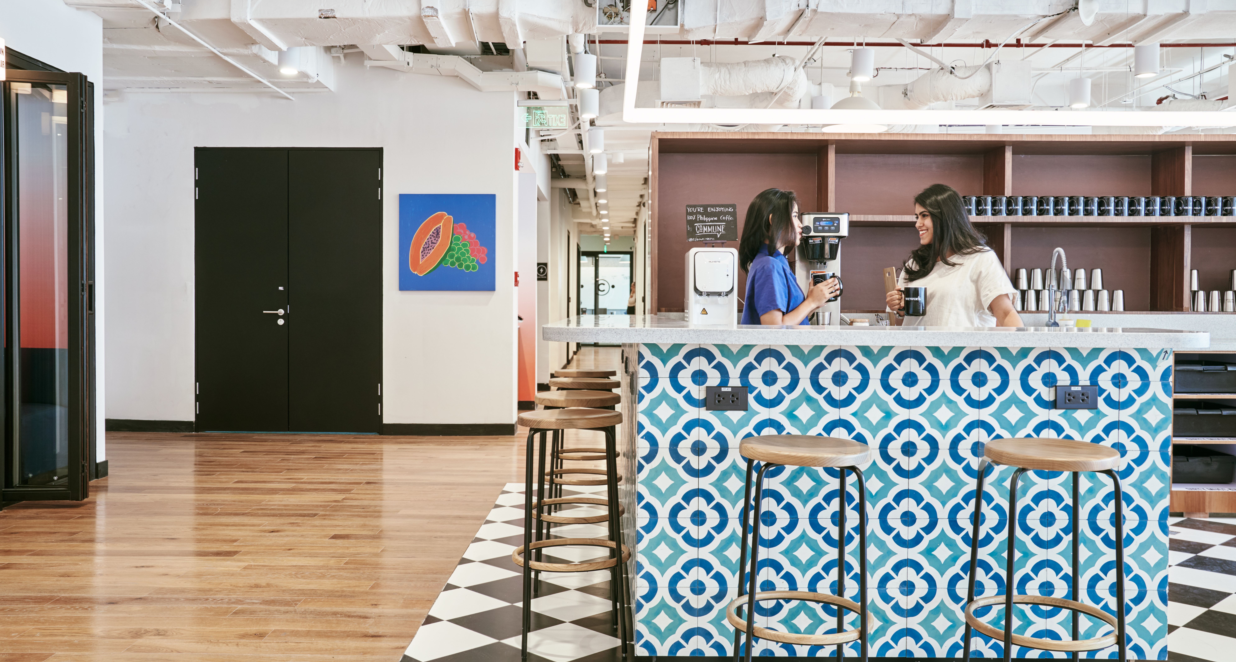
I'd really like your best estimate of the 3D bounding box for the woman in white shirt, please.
[{"bbox_3d":[1.313,0.213,4.206,0.480,1.585,0.380,2,2,40],"label":"woman in white shirt"}]

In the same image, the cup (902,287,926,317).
[{"bbox_3d":[1.132,-0.111,4.100,0.112,0.107,0.083,0,1,0],"label":"cup"}]

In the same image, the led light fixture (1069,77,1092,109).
[{"bbox_3d":[3.393,-1.746,7.810,0.155,0.235,0.155,1,1,0],"label":"led light fixture"}]

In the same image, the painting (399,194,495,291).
[{"bbox_3d":[-1.442,-0.742,8.982,0.802,0.802,0.040,0,1,0],"label":"painting"}]

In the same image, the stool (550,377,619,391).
[{"bbox_3d":[-0.162,0.608,5.147,0.390,0.760,0.390,0,1,0],"label":"stool"}]

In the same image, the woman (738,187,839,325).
[{"bbox_3d":[0.650,0.221,4.156,0.380,1.560,0.430,0,1,-5],"label":"woman"}]

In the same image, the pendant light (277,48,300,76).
[{"bbox_3d":[-2.148,-1.794,6.955,0.142,0.198,0.142,0,1,0],"label":"pendant light"}]

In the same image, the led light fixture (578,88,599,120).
[{"bbox_3d":[-0.222,-1.817,8.527,0.142,0.198,0.142,0,1,0],"label":"led light fixture"}]

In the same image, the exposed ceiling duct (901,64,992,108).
[{"bbox_3d":[2.683,-1.945,8.557,0.680,0.290,0.520,0,1,0],"label":"exposed ceiling duct"}]

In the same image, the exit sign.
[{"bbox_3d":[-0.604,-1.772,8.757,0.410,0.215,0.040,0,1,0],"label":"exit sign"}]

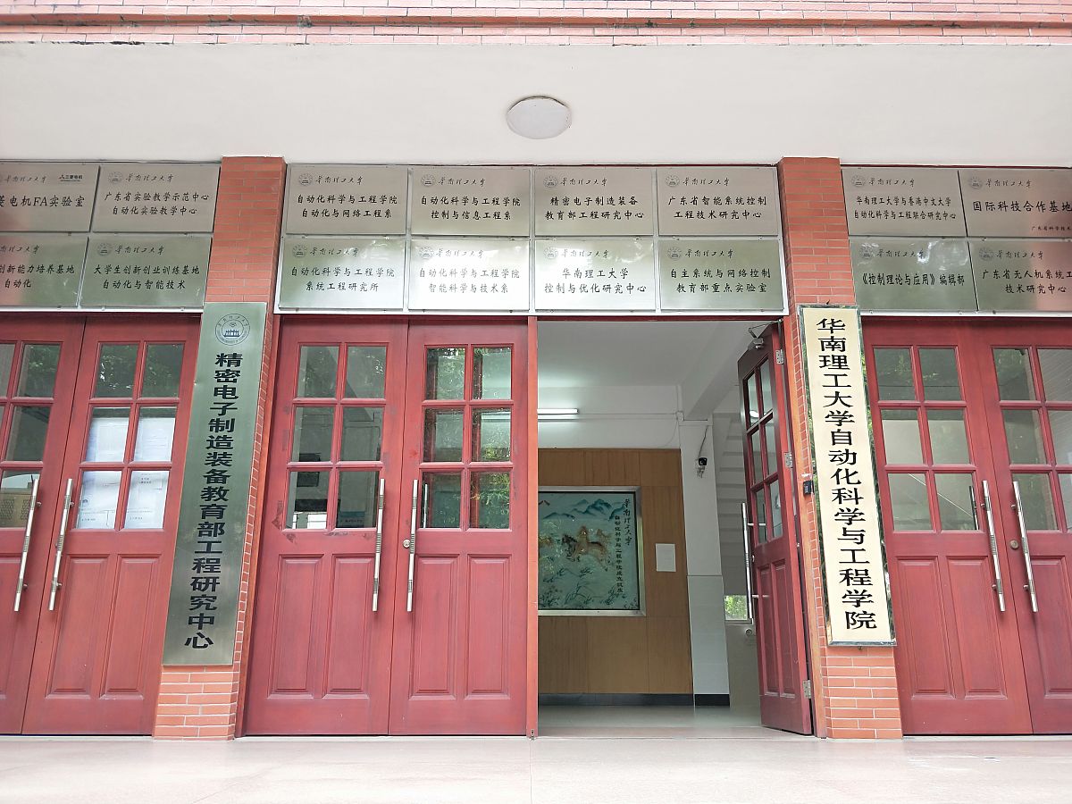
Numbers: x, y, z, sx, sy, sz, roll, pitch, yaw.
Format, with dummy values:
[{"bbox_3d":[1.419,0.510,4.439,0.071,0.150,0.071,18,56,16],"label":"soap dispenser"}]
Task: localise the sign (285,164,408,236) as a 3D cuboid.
[{"bbox_3d":[-1.276,-1.359,5.245,0.813,0.519,0.030,0,-15,0],"label":"sign"}]

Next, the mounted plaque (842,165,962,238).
[{"bbox_3d":[2.480,-1.335,5.224,0.790,0.493,0.025,0,-15,-1],"label":"mounted plaque"}]

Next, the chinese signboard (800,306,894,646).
[{"bbox_3d":[1.860,0.394,4.686,0.378,2.059,0.050,0,-15,0],"label":"chinese signboard"}]

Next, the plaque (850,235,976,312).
[{"bbox_3d":[2.478,-0.827,5.093,0.790,0.493,0.025,0,-15,-1],"label":"plaque"}]

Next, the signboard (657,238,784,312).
[{"bbox_3d":[1.215,-0.829,5.080,0.790,0.493,0.025,0,-15,-1],"label":"signboard"}]

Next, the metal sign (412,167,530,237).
[{"bbox_3d":[-0.437,-1.335,5.193,0.790,0.493,0.025,0,-15,-1],"label":"metal sign"}]

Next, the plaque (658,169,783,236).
[{"bbox_3d":[1.235,-1.357,5.267,0.817,0.518,0.030,0,-15,0],"label":"plaque"}]

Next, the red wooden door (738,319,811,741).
[{"bbox_3d":[1.571,0.817,5.179,0.050,2.547,0.780,0,-15,-1],"label":"red wooden door"}]

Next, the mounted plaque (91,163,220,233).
[{"bbox_3d":[-2.558,-1.372,5.238,0.814,0.519,0.030,0,-15,0],"label":"mounted plaque"}]

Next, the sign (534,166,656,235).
[{"bbox_3d":[0.390,-1.340,5.203,0.790,0.493,0.025,0,-15,-1],"label":"sign"}]

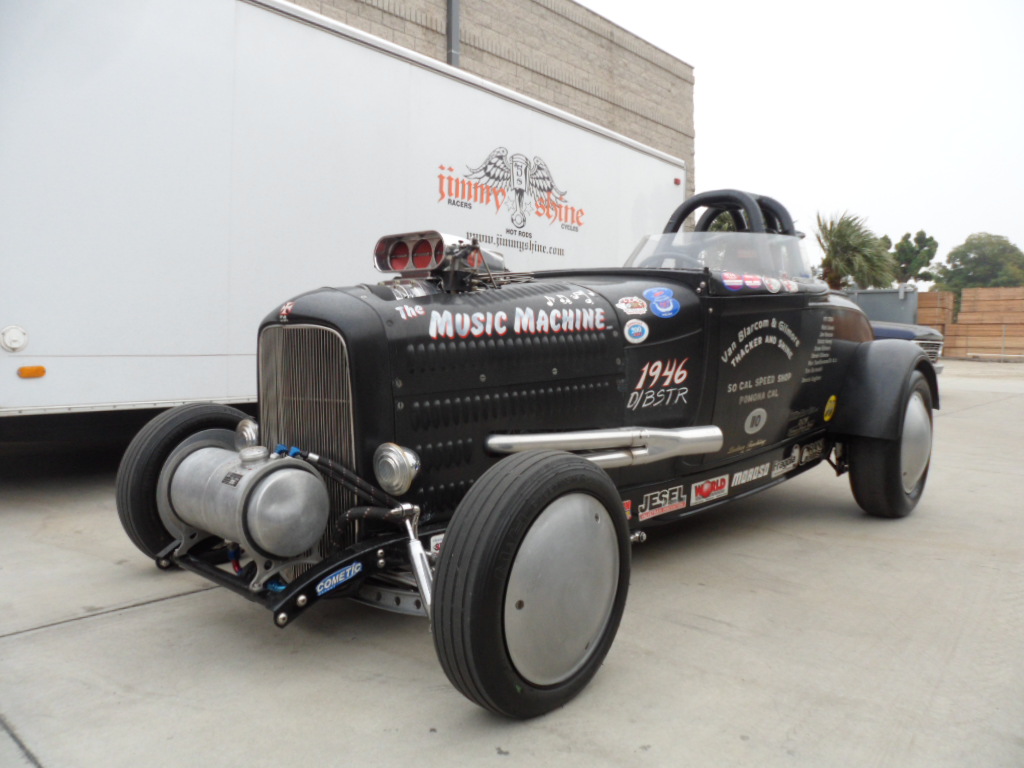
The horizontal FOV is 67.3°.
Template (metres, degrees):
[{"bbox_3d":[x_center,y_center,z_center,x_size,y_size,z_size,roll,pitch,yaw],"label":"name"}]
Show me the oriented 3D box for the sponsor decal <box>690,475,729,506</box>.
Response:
[{"bbox_3d":[0.739,0.394,2.860,0.245,0.080,0.010,-6,8,-41],"label":"sponsor decal"}]

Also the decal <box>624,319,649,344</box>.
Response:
[{"bbox_3d":[0.418,-0.175,2.576,0.105,0.092,0.012,-2,-17,-36],"label":"decal"}]

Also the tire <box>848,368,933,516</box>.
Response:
[{"bbox_3d":[1.852,0.288,3.738,0.235,0.712,0.712,4,5,40],"label":"tire"}]

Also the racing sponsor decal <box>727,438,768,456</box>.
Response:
[{"bbox_3d":[0.917,0.244,2.991,0.273,0.022,0.010,-8,9,-41],"label":"racing sponsor decal"}]

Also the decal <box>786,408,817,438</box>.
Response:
[{"bbox_3d":[1.298,0.167,3.421,0.010,0.094,0.318,4,8,42],"label":"decal"}]

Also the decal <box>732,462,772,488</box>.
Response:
[{"bbox_3d":[0.948,0.359,3.047,0.278,0.051,0.010,-8,9,-42],"label":"decal"}]

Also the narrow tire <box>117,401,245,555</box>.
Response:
[{"bbox_3d":[-1.104,0.362,2.764,0.136,0.584,0.584,4,5,41],"label":"narrow tire"}]

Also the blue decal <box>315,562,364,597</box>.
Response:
[{"bbox_3d":[-0.422,0.478,1.889,0.129,0.024,0.010,-24,19,-39],"label":"blue decal"}]

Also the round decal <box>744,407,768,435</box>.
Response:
[{"bbox_3d":[0.979,0.150,3.083,0.010,0.096,0.188,4,7,44],"label":"round decal"}]

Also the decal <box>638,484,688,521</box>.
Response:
[{"bbox_3d":[0.513,0.404,2.600,0.280,0.083,0.010,-5,7,-44],"label":"decal"}]

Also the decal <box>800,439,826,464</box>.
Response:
[{"bbox_3d":[1.390,0.311,3.556,0.010,0.070,0.297,4,8,41],"label":"decal"}]

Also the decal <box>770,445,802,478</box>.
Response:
[{"bbox_3d":[1.149,0.327,3.226,0.236,0.095,0.010,-12,12,-41],"label":"decal"}]

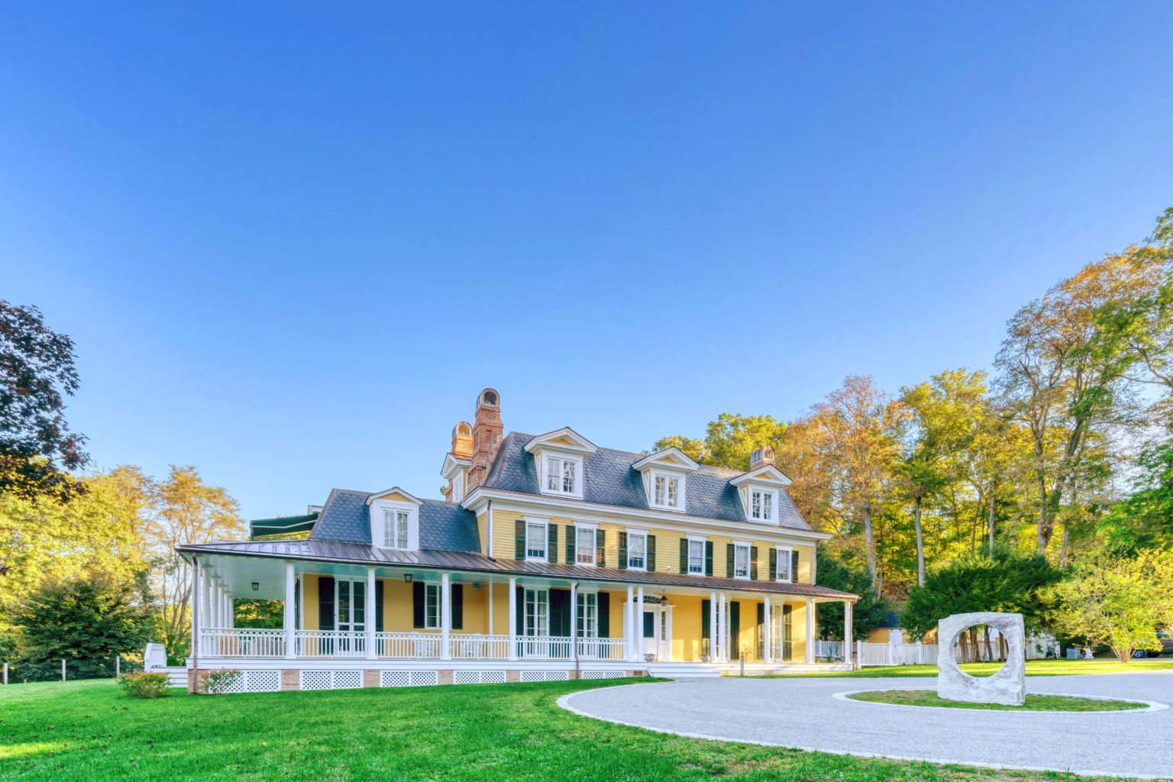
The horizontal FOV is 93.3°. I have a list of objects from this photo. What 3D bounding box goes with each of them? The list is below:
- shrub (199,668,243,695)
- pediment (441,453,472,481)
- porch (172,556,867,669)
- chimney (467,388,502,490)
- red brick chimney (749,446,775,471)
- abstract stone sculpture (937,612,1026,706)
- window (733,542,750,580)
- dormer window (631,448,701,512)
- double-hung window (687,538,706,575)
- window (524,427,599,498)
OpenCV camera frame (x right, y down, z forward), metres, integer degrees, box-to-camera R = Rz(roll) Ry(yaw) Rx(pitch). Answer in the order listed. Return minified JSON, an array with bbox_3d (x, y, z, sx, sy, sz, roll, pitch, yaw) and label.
[{"bbox_3d":[-10.695,8.486,16.200,1.150,0.700,0.900,5,-11,-26],"label":"shrub"},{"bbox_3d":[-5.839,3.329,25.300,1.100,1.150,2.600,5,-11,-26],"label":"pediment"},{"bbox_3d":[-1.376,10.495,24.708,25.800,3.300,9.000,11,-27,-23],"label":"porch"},{"bbox_3d":[-4.167,1.979,23.000,1.100,4.100,1.250,5,-11,-26],"label":"chimney"},{"bbox_3d":[9.435,3.662,29.700,0.950,1.450,0.950,5,-11,-26],"label":"red brick chimney"},{"bbox_3d":[8.405,5.664,11.800,0.450,1.750,1.500,9,-14,-42],"label":"abstract stone sculpture"},{"bbox_3d":[7.763,8.451,27.600,1.100,1.850,0.150,5,-11,-26],"label":"window"},{"bbox_3d":[3.438,4.186,24.704,2.500,2.600,1.600,11,-27,-23],"label":"dormer window"},{"bbox_3d":[5.242,7.887,26.400,1.100,1.830,0.150,5,-11,-26],"label":"double-hung window"},{"bbox_3d":[-1.146,3.215,22.764,2.500,2.650,1.600,11,-27,-23],"label":"window"}]

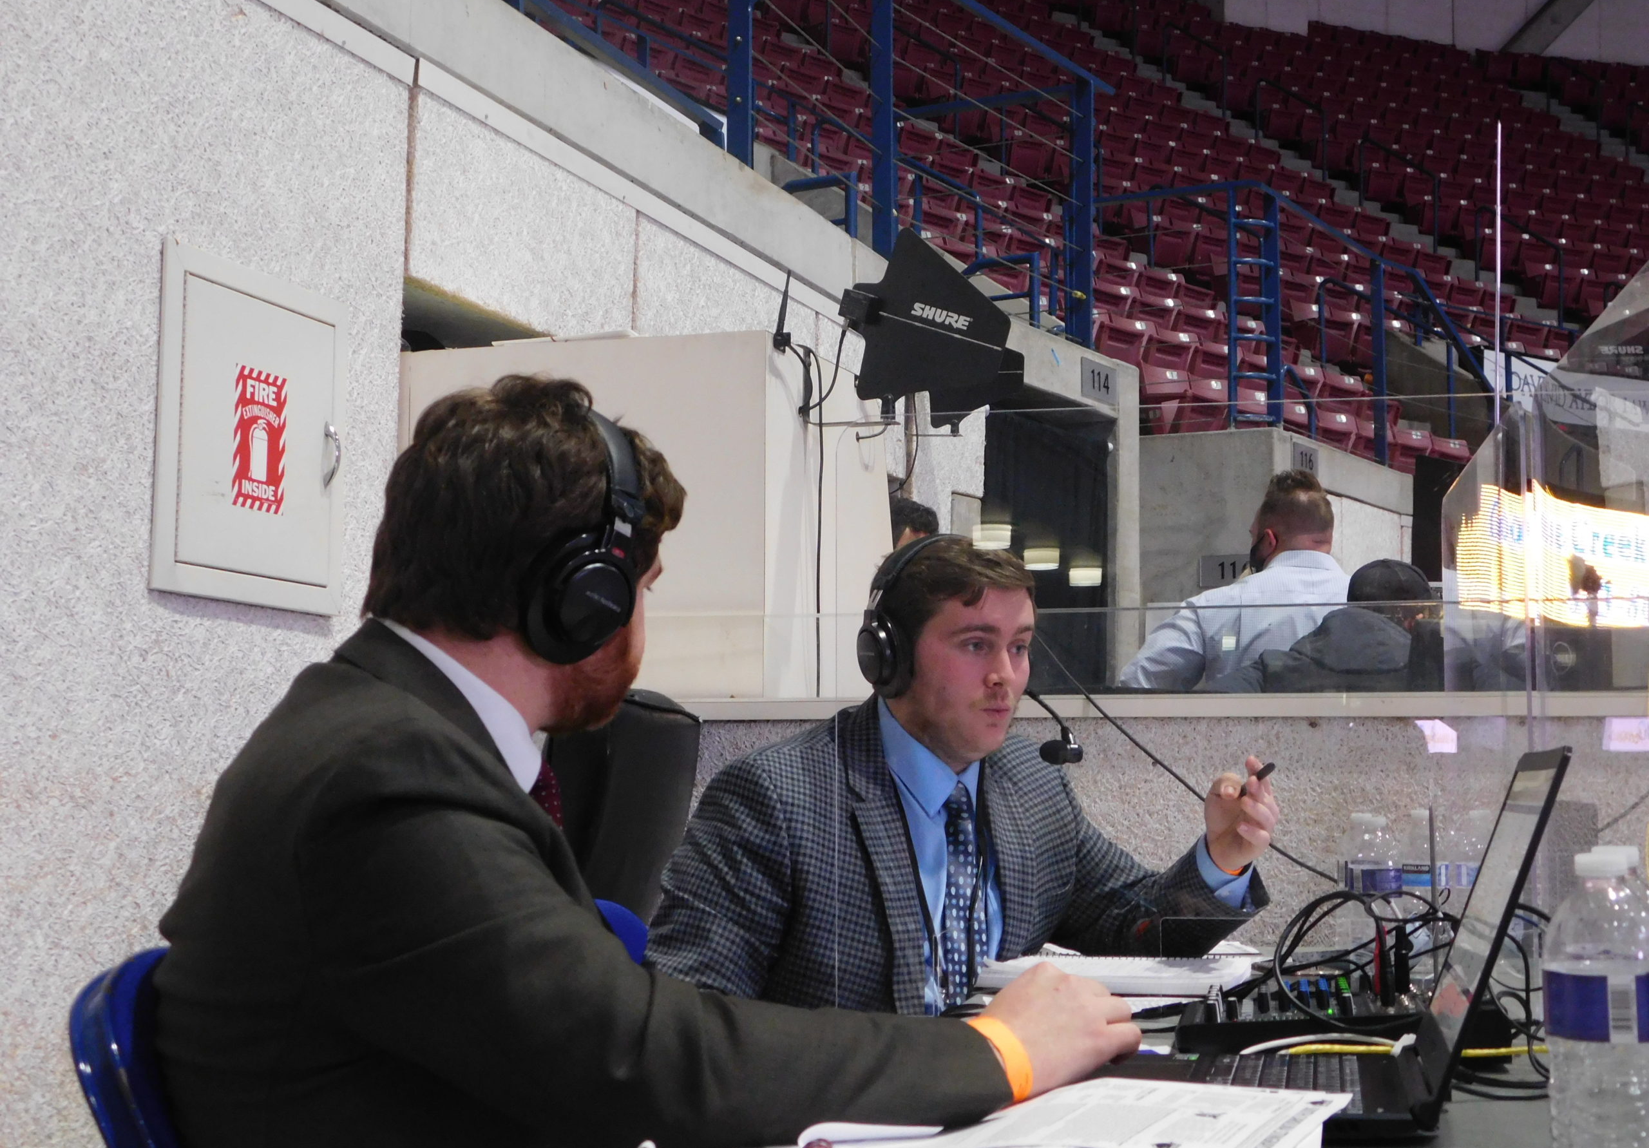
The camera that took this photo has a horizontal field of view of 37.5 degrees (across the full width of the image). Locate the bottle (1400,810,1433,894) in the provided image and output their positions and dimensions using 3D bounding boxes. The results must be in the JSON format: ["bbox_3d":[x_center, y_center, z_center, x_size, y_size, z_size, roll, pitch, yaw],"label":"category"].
[{"bbox_3d":[0.809,0.423,3.300,0.065,0.203,0.065,0,-5,0],"label":"bottle"}]

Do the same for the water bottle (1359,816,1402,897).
[{"bbox_3d":[0.704,0.412,3.100,0.065,0.203,0.065,0,-5,0],"label":"water bottle"}]

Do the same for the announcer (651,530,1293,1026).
[{"bbox_3d":[0.210,0.590,2.570,0.680,1.260,0.680,5,-7,-43],"label":"announcer"}]

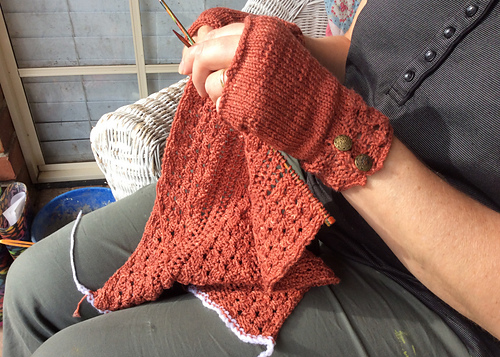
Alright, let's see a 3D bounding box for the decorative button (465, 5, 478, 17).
[{"bbox_3d":[0.243,-0.183,0.505,0.005,0.013,0.013,30,19,-44],"label":"decorative button"}]

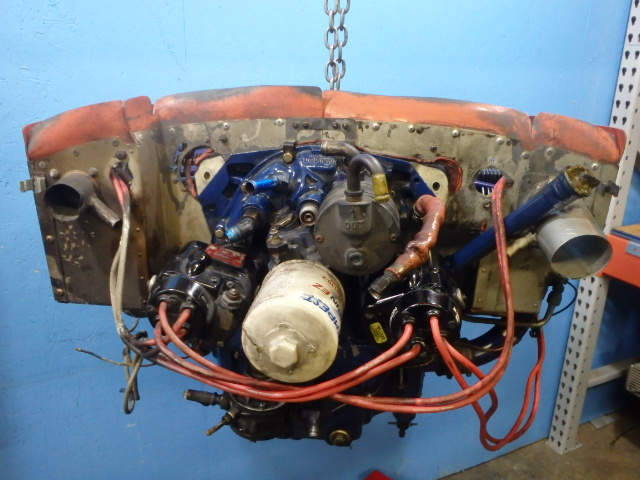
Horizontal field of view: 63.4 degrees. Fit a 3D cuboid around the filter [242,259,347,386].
[{"bbox_3d":[-0.026,0.086,0.534,0.095,0.095,0.112,3,24,7],"label":"filter"}]

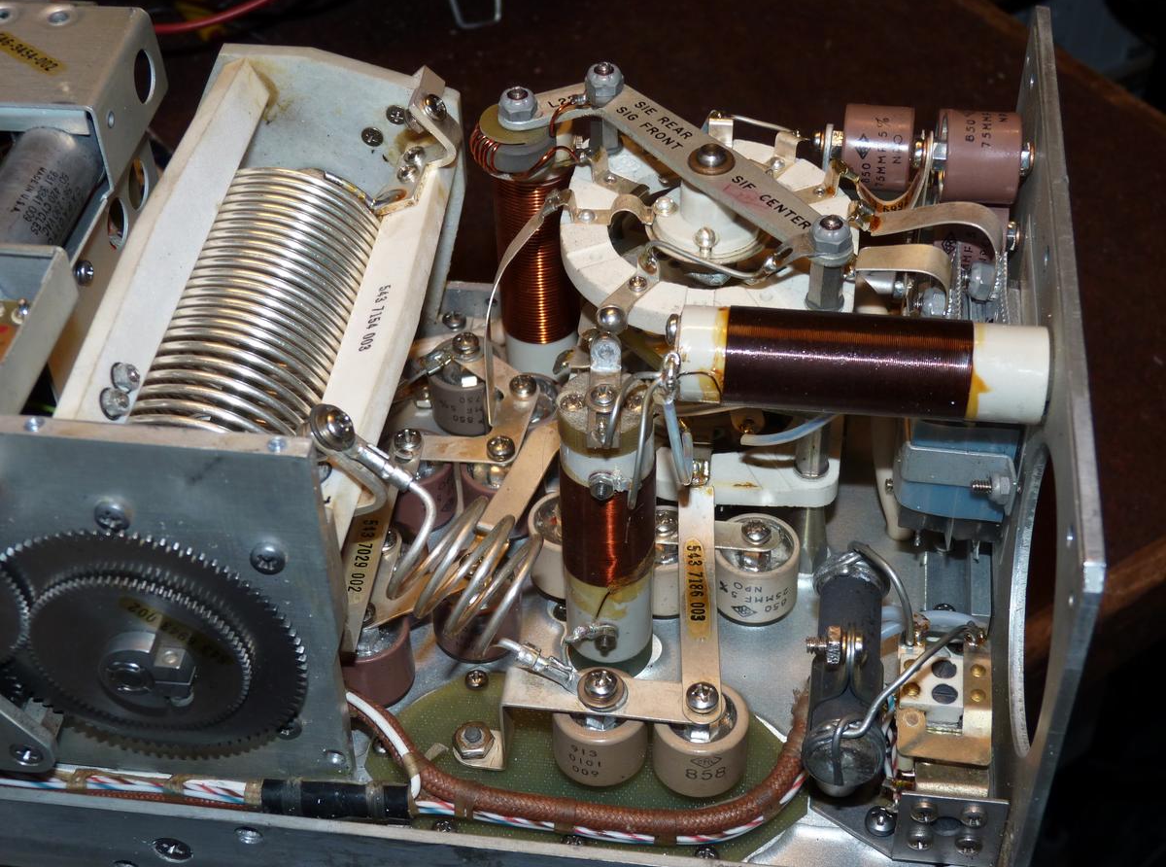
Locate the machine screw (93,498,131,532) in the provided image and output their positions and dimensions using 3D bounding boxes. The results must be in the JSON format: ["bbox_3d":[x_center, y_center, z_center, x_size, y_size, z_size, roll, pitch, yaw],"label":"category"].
[{"bbox_3d":[-0.102,0.018,0.386,0.008,0.008,0.004,5,43,6],"label":"machine screw"}]

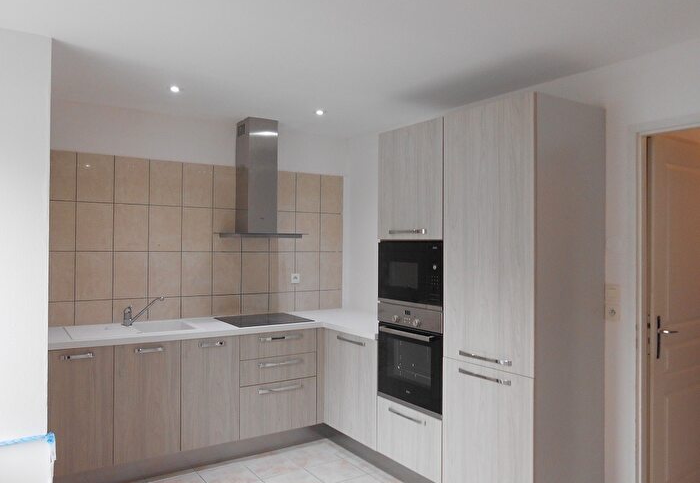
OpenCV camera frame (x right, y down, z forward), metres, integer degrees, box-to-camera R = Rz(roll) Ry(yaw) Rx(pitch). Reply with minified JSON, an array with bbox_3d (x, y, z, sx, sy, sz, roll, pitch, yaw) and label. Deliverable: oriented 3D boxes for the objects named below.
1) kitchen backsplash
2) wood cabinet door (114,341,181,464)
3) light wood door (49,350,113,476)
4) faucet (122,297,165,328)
[{"bbox_3d":[-1.075,-0.003,4.139,2.424,1.195,0.020,1,-1,-34],"label":"kitchen backsplash"},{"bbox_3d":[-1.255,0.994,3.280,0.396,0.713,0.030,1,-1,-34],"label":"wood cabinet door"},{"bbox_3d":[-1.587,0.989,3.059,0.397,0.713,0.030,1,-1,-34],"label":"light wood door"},{"bbox_3d":[-1.441,0.490,3.665,0.275,0.195,0.055,0,-1,-2],"label":"faucet"}]

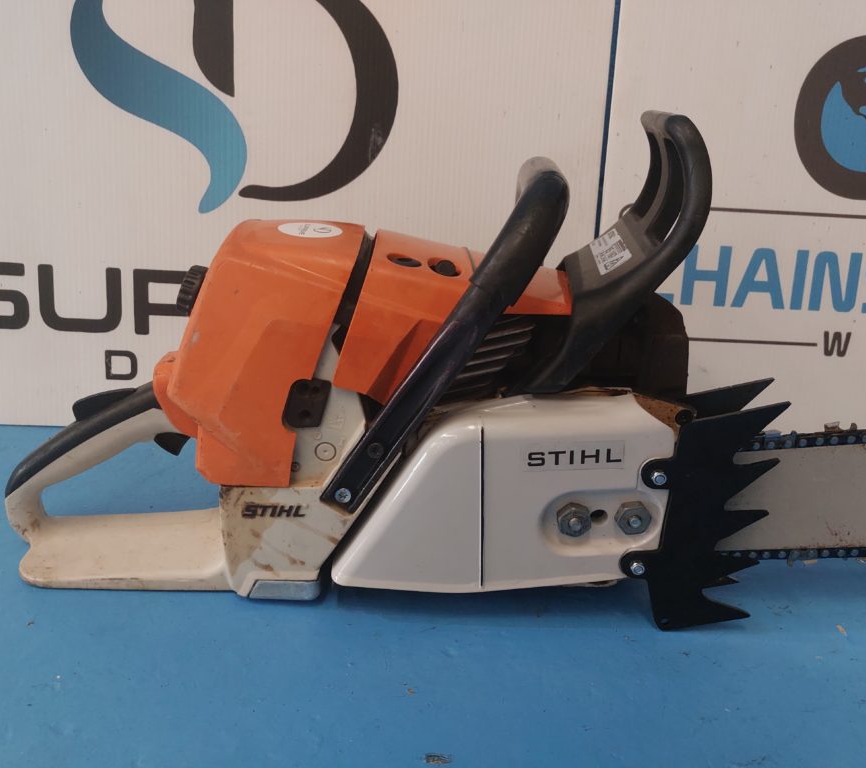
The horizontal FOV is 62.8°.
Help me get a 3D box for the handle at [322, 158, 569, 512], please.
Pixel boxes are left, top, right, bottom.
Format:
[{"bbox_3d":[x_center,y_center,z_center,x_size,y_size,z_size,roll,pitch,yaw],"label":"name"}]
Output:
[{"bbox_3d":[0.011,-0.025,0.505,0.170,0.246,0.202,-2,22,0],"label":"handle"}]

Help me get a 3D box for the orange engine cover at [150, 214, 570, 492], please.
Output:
[{"bbox_3d":[-0.048,-0.028,0.471,0.281,0.151,0.127,-2,22,0],"label":"orange engine cover"}]

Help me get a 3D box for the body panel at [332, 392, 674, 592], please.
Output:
[{"bbox_3d":[0.039,0.066,0.439,0.207,0.124,0.042,-2,22,0],"label":"body panel"}]

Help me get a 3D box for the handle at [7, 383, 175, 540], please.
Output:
[{"bbox_3d":[-0.237,0.054,0.494,0.128,0.117,0.040,-2,22,0],"label":"handle"}]

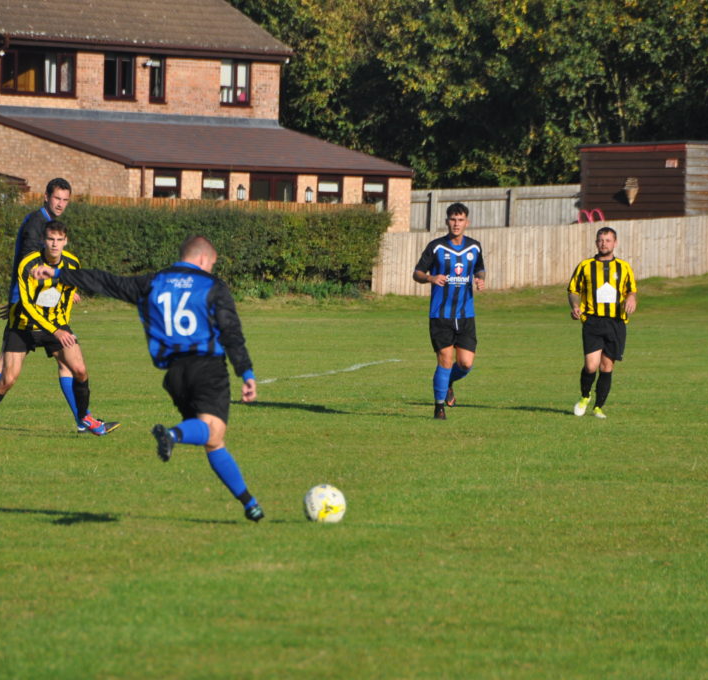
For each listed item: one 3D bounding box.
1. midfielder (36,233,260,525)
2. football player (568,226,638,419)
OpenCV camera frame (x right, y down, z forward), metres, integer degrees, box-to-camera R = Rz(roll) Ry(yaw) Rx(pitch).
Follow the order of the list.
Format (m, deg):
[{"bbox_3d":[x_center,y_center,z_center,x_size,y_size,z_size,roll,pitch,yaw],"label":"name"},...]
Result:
[{"bbox_3d":[-1.115,0.211,46.000,1.050,1.500,0.800,2,1,25],"label":"midfielder"},{"bbox_3d":[2.196,-0.154,75.000,0.600,1.680,0.500,1,1,3],"label":"football player"}]

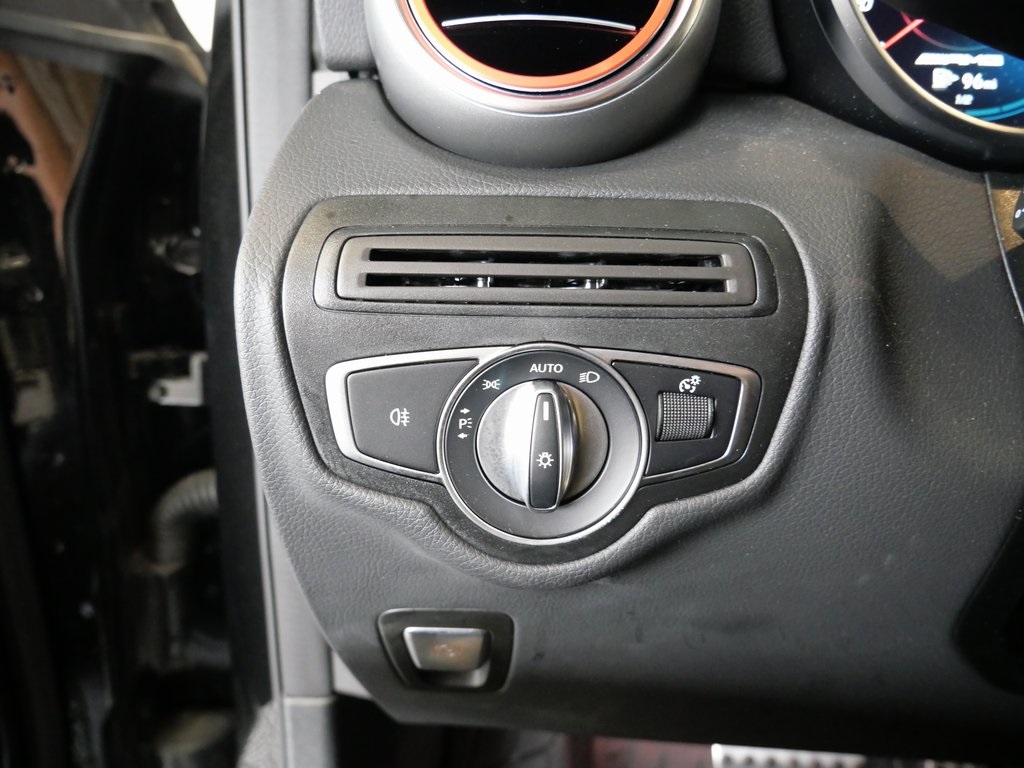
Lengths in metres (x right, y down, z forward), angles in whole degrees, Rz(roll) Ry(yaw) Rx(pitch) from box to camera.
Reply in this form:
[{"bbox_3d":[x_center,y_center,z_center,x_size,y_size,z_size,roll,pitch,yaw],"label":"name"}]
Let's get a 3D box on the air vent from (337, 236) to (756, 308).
[{"bbox_3d":[0.012,-0.038,0.240,0.140,0.022,0.014,1,12,0],"label":"air vent"}]

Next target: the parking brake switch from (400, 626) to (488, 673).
[{"bbox_3d":[-0.025,0.100,0.267,0.032,0.017,0.012,1,12,0],"label":"parking brake switch"}]

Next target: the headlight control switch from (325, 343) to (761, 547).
[{"bbox_3d":[0.011,0.021,0.254,0.152,0.073,0.015,1,12,0],"label":"headlight control switch"}]

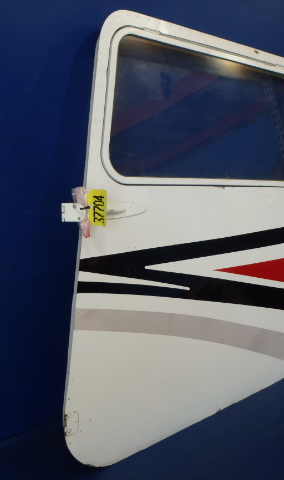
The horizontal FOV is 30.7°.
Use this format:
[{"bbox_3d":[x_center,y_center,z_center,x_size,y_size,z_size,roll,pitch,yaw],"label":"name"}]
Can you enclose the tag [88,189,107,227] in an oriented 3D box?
[{"bbox_3d":[-0.096,-0.070,1.120,0.045,0.078,0.004,-5,6,-33],"label":"tag"}]

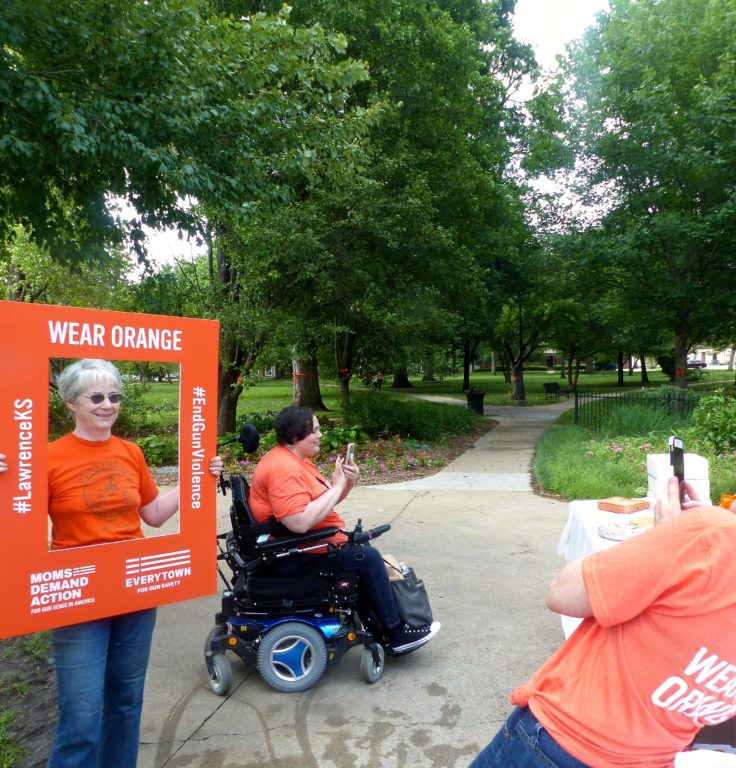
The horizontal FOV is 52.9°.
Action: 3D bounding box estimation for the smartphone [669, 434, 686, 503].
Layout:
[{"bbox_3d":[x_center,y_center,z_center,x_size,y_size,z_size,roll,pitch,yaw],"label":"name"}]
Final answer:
[{"bbox_3d":[0.594,0.173,1.420,0.011,0.146,0.072,-5,-9,37],"label":"smartphone"}]

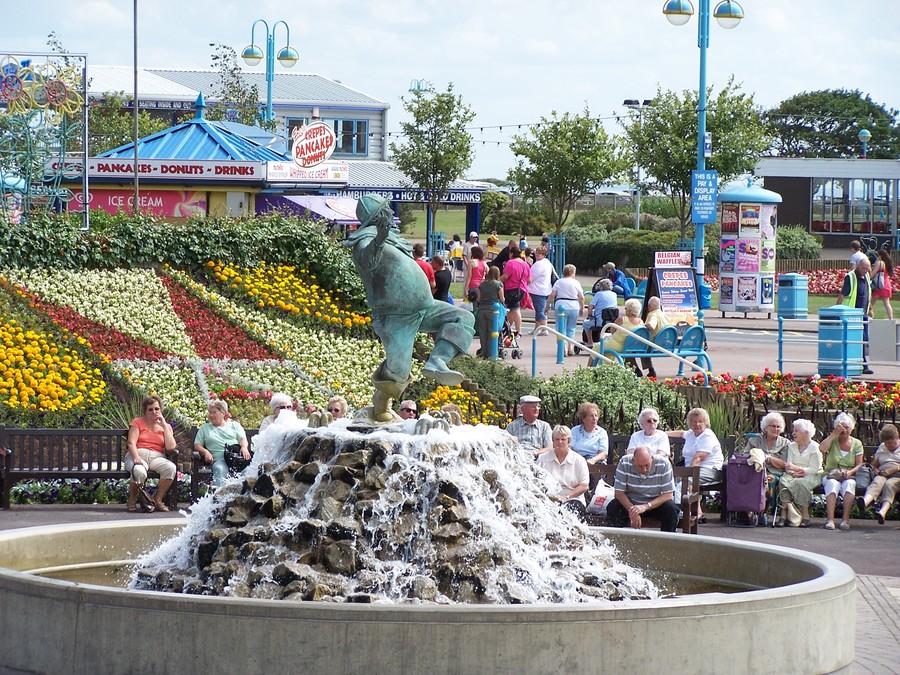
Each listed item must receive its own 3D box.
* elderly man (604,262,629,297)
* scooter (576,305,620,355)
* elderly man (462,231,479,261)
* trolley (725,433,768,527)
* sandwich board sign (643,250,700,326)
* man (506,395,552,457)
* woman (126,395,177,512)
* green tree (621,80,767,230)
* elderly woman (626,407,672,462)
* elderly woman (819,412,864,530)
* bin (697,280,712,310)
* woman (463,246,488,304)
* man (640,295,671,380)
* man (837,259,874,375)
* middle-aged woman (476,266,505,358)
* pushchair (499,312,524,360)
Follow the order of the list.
[{"bbox_3d":[3.609,-1.057,78.327,0.740,1.170,0.520,-1,3,-35],"label":"elderly man"},{"bbox_3d":[2.499,-0.157,60.000,0.600,0.950,1.150,-1,3,-38],"label":"scooter"},{"bbox_3d":[0.454,-1.461,80.000,0.380,1.750,0.520,3,3,45],"label":"elderly man"},{"bbox_3d":[3.225,1.513,39.302,0.380,1.020,0.380,2,3,19],"label":"trolley"},{"bbox_3d":[3.937,-0.644,63.800,0.900,1.740,0.750,-1,3,-38],"label":"sandwich board sign"},{"bbox_3d":[0.845,1.313,38.400,0.550,1.280,0.800,1,3,-5],"label":"man"},{"bbox_3d":[-3.312,1.250,40.096,0.540,1.270,0.800,1,3,-7],"label":"woman"},{"bbox_3d":[5.435,-3.160,81.000,3.300,5.300,3.100,1,2,0],"label":"green tree"},{"bbox_3d":[2.109,1.382,38.400,0.500,1.200,0.800,1,3,-2],"label":"elderly woman"},{"bbox_3d":[4.138,1.401,38.200,0.520,1.210,0.750,1,2,5],"label":"elderly woman"},{"bbox_3d":[4.705,-0.754,66.500,0.260,0.500,0.240,-1,3,-30],"label":"bin"},{"bbox_3d":[0.486,-0.870,67.527,0.480,1.650,0.360,1,3,9],"label":"woman"},{"bbox_3d":[3.021,-0.044,54.449,0.520,1.230,0.720,-1,3,-38],"label":"man"},{"bbox_3d":[6.171,-0.327,55.000,0.580,1.740,0.420,-1,3,-37],"label":"man"},{"bbox_3d":[0.686,-0.419,60.500,0.480,1.540,0.360,1,2,9],"label":"middle-aged woman"},{"bbox_3d":[0.976,-0.133,60.300,0.470,1.000,0.750,2,3,30],"label":"pushchair"}]

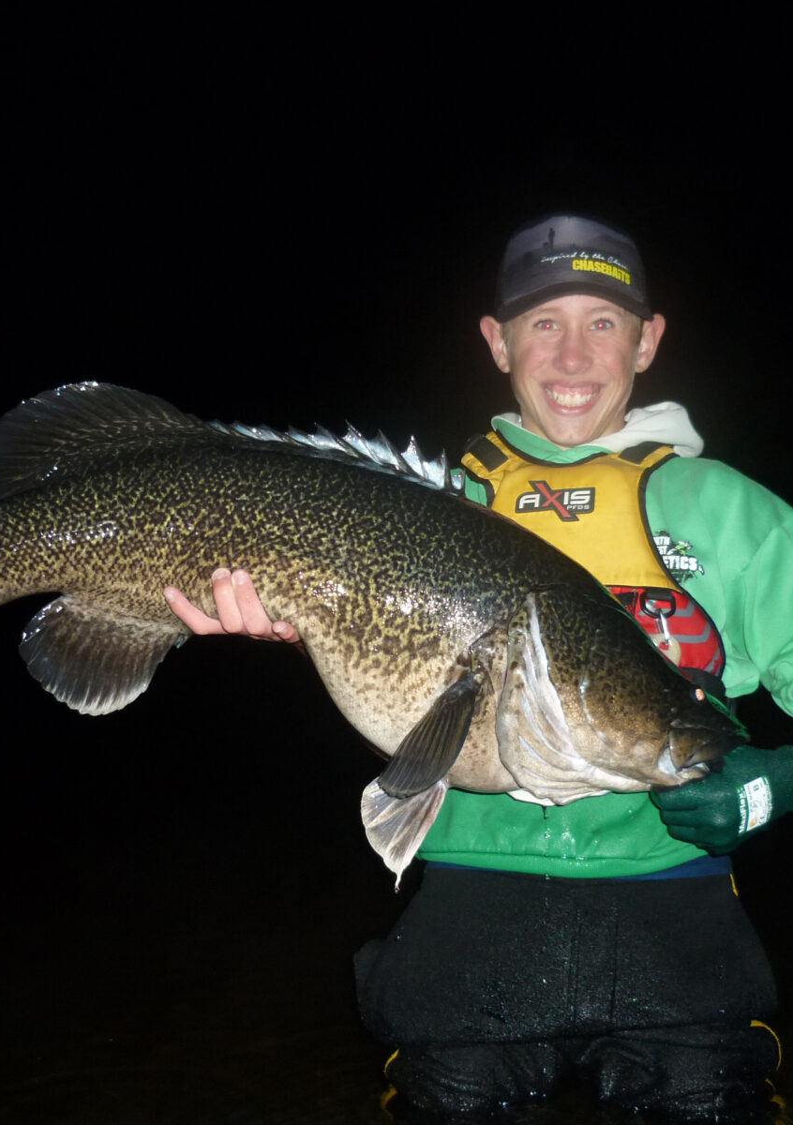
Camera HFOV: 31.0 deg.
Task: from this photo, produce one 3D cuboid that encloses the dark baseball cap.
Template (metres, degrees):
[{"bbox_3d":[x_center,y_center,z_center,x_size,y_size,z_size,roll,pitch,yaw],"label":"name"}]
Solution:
[{"bbox_3d":[0.192,-0.319,1.555,0.168,0.128,0.250,0,4,7],"label":"dark baseball cap"}]

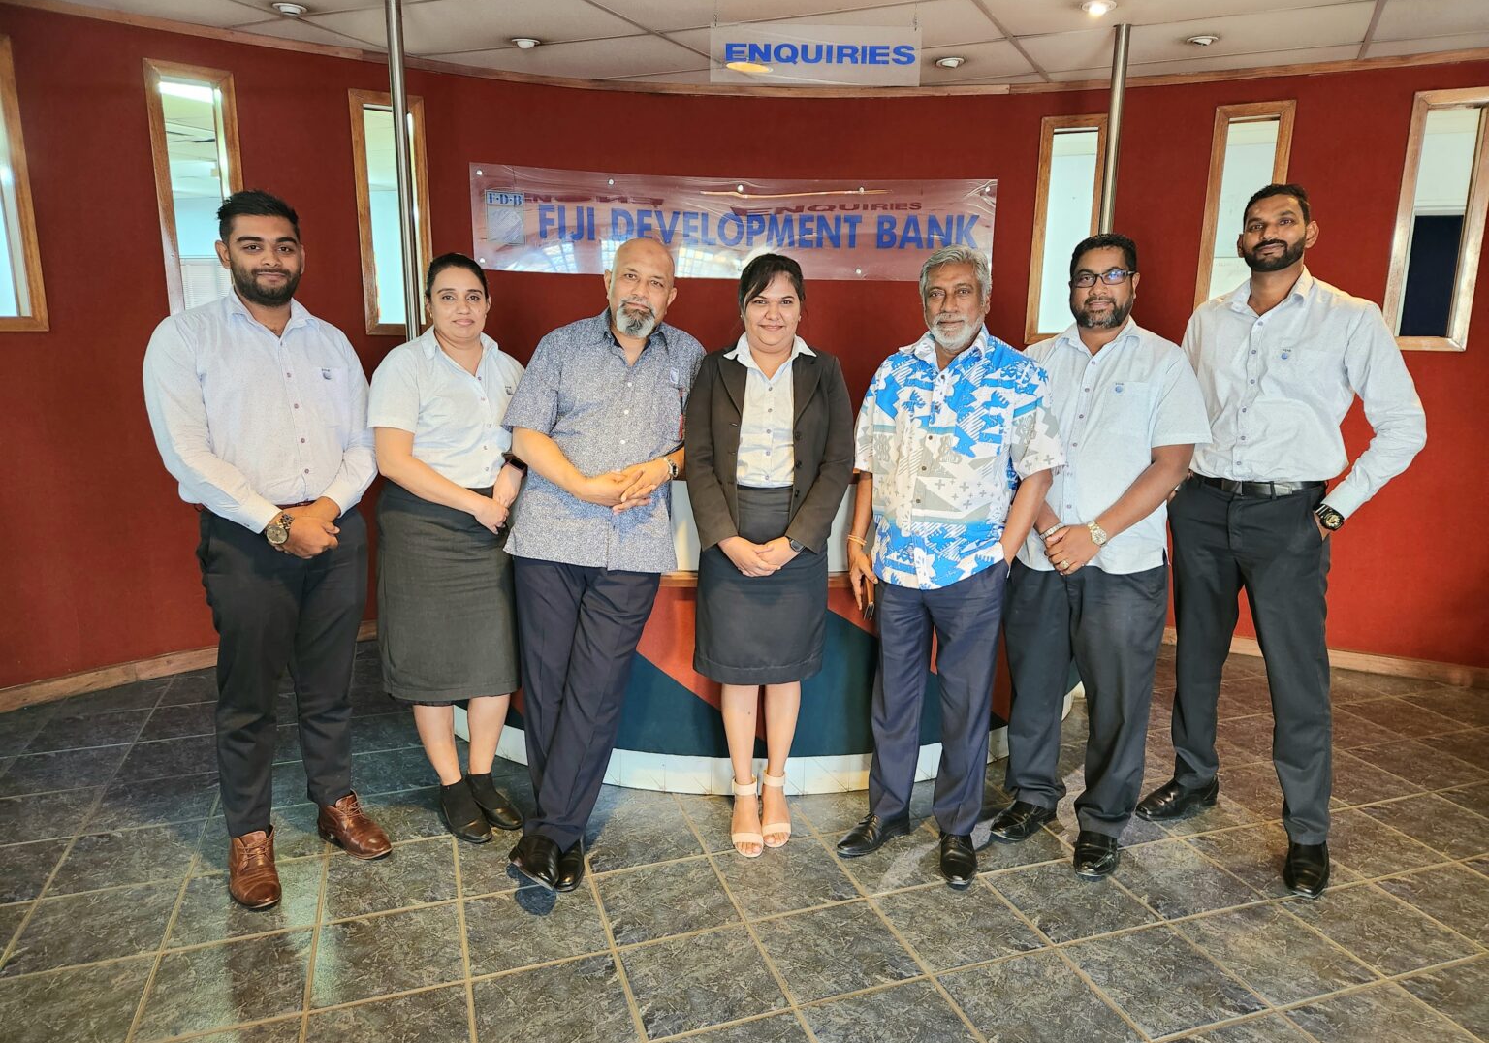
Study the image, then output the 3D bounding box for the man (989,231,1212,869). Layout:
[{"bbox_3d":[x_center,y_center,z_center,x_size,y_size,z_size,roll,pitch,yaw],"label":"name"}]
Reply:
[{"bbox_3d":[0.924,0.098,2.690,0.530,1.695,0.400,9,14,34],"label":"man"}]

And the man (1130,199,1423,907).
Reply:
[{"bbox_3d":[1.420,0.039,2.697,0.670,1.820,0.440,9,14,37],"label":"man"}]

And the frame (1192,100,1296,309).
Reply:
[{"bbox_3d":[2.176,-1.279,4.326,0.305,1.010,0.070,6,13,25],"label":"frame"}]

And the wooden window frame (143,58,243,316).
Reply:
[{"bbox_3d":[-2.132,-1.245,3.890,0.305,1.010,0.070,-8,14,-37],"label":"wooden window frame"}]

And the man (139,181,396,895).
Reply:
[{"bbox_3d":[-1.181,0.072,2.527,0.560,1.760,0.410,-7,14,-33],"label":"man"}]

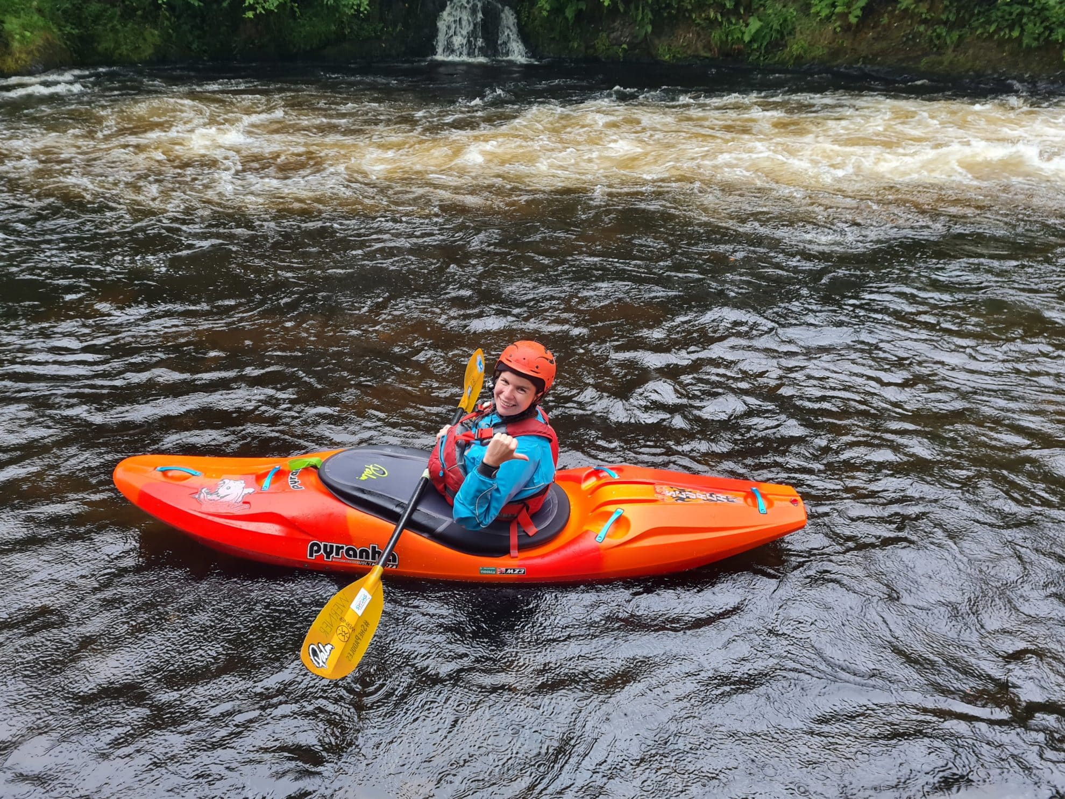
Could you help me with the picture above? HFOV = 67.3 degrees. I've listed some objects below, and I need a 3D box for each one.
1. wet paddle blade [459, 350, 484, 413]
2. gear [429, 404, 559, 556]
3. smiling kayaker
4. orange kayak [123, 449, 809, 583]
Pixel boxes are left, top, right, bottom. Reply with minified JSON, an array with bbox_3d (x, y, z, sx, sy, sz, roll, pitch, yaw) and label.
[{"bbox_3d":[-0.275,-0.088,3.695,0.190,0.060,0.460,-19,28,22],"label":"wet paddle blade"},{"bbox_3d":[-0.151,0.251,3.029,0.380,0.450,0.390,-7,28,-14],"label":"gear"},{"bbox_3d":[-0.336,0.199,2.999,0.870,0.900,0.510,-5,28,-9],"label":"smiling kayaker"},{"bbox_3d":[-0.295,0.447,3.160,2.700,0.390,0.655,1,28,2],"label":"orange kayak"}]

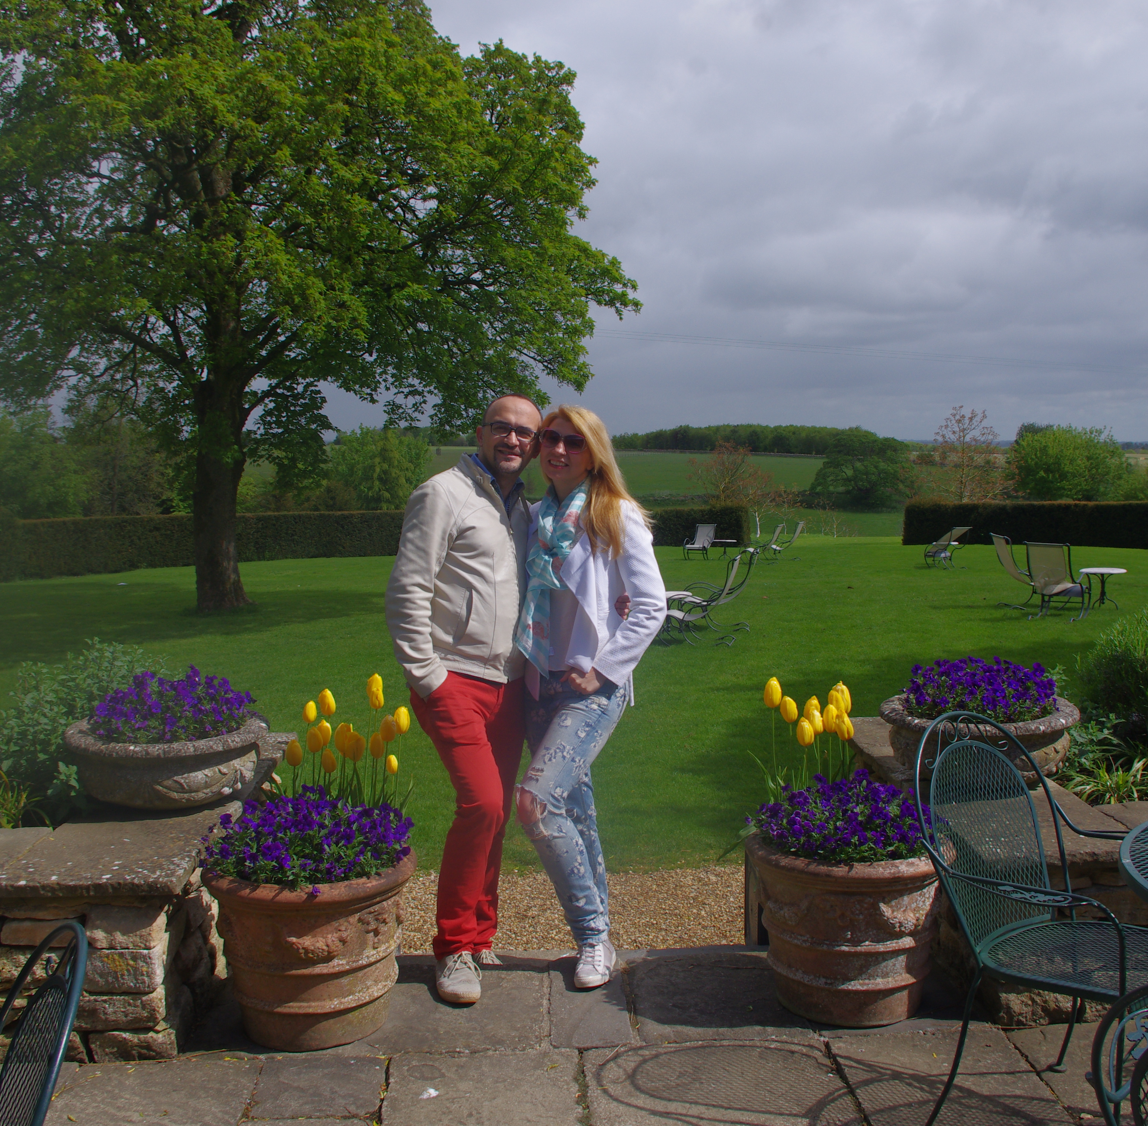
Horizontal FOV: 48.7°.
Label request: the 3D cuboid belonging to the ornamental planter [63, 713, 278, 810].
[{"bbox_3d":[-1.297,0.631,4.050,0.630,0.235,0.630,0,5,0],"label":"ornamental planter"}]

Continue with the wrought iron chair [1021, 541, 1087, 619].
[{"bbox_3d":[6.350,0.220,16.700,0.640,0.970,0.930,4,7,38],"label":"wrought iron chair"}]

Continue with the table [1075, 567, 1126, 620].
[{"bbox_3d":[7.260,0.372,17.400,0.600,0.525,0.600,0,5,0],"label":"table"}]

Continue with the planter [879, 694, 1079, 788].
[{"bbox_3d":[1.345,0.585,4.200,0.630,0.235,0.630,0,5,0],"label":"planter"}]

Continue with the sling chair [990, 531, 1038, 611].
[{"bbox_3d":[6.215,0.127,17.400,0.930,0.970,0.640,0,5,-4],"label":"sling chair"}]

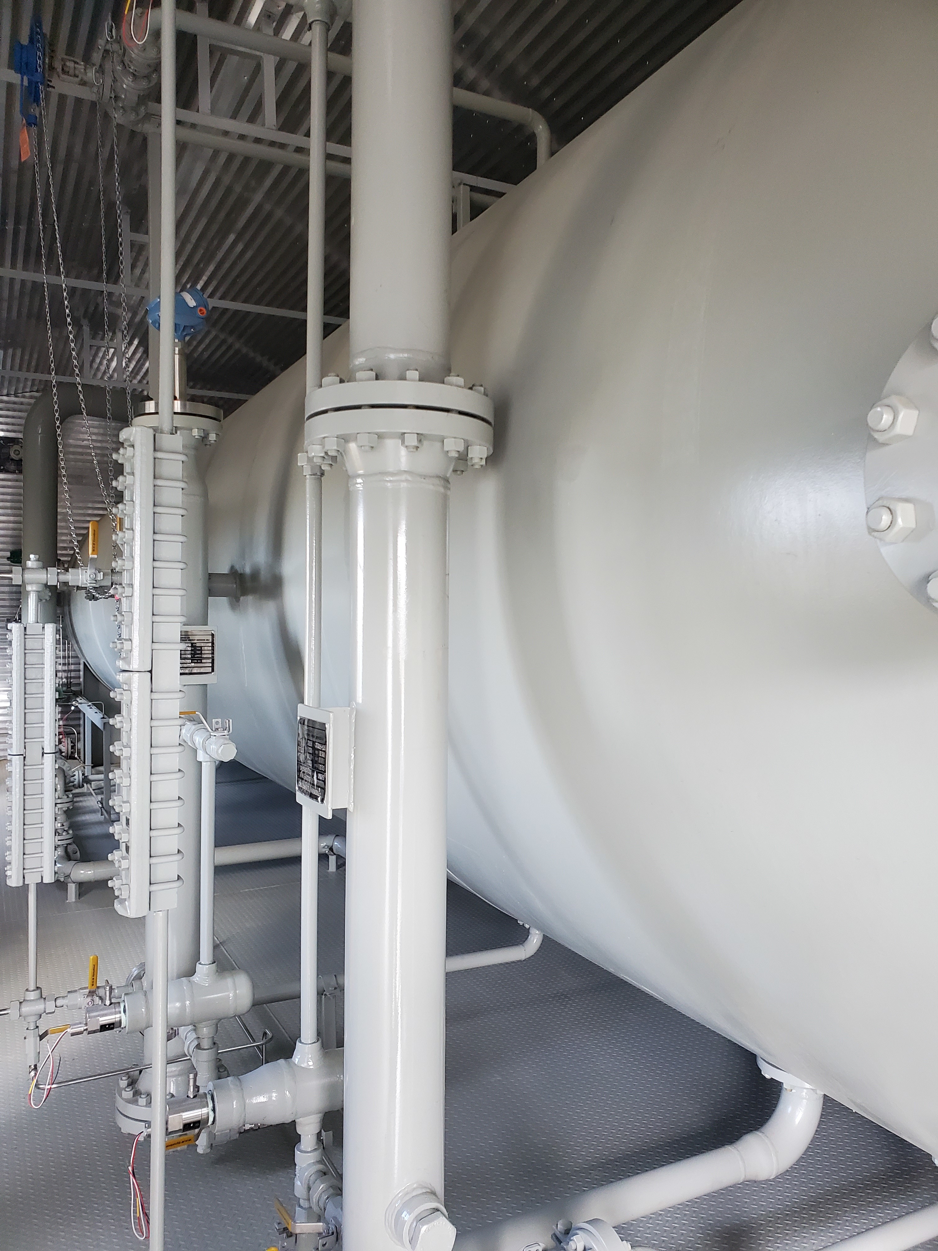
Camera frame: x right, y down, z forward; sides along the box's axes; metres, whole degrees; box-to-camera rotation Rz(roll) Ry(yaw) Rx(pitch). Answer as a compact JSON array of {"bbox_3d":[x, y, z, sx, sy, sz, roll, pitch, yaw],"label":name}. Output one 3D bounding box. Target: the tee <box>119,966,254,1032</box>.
[{"bbox_3d":[-0.722,0.975,2.429,0.322,0.130,0.120,0,0,-28],"label":"tee"}]

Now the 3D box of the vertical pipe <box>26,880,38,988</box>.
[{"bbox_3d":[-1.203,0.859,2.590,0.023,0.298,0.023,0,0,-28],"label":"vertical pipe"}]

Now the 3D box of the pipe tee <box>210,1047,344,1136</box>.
[{"bbox_3d":[-0.377,0.965,1.958,0.324,0.122,0.120,0,0,-28],"label":"pipe tee"}]

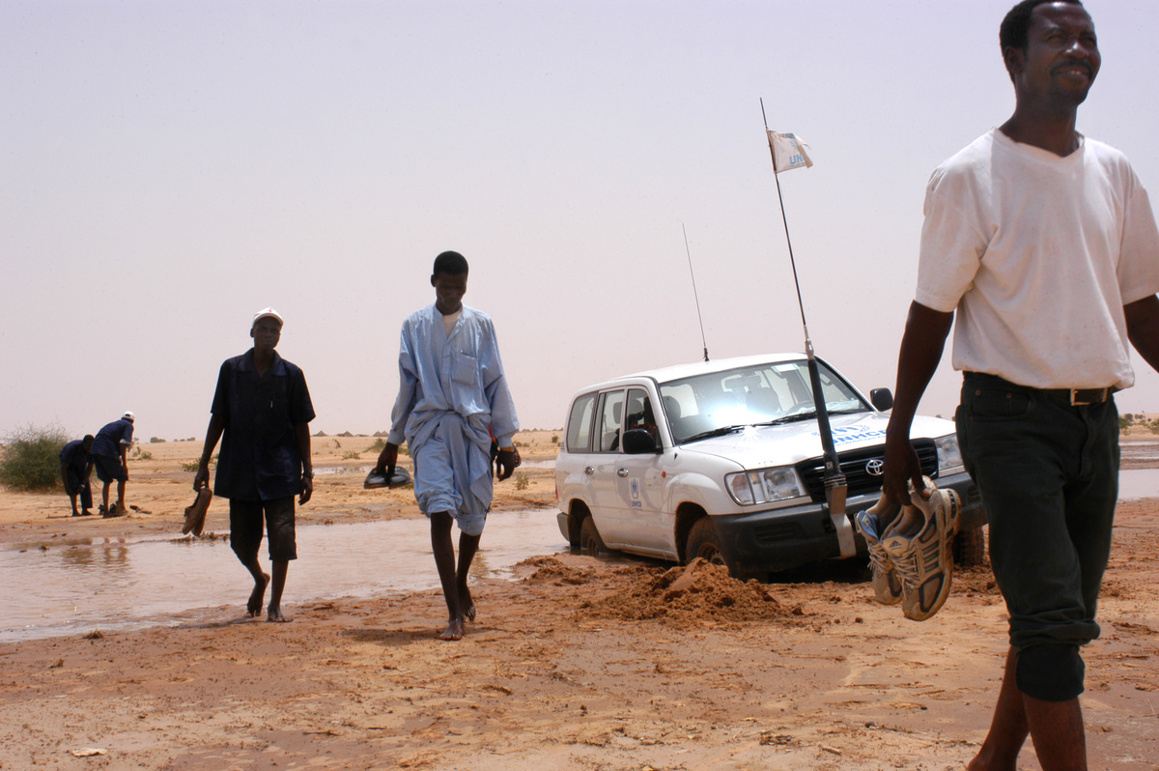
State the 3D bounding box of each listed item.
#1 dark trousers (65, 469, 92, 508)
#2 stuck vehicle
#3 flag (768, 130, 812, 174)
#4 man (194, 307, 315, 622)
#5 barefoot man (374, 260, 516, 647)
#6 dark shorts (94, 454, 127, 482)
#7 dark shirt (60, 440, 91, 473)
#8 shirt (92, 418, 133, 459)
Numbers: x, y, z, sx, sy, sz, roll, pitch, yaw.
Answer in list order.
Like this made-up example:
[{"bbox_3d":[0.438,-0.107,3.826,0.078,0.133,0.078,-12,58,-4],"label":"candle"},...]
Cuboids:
[{"bbox_3d":[-6.908,1.403,18.600,0.400,0.560,0.350,-1,-2,-21],"label":"dark trousers"},{"bbox_3d":[1.220,0.637,10.580,1.970,1.870,4.890,-8,-1,-15],"label":"stuck vehicle"},{"bbox_3d":[1.281,-1.416,8.200,0.260,0.280,0.100,-11,-1,-3],"label":"flag"},{"bbox_3d":[-1.810,0.435,7.600,0.670,1.740,0.480,-1,-2,-7],"label":"man"},{"bbox_3d":[-0.600,0.268,6.280,0.660,1.770,0.520,-1,-2,-3],"label":"barefoot man"},{"bbox_3d":[-6.352,1.105,18.300,0.360,0.460,0.420,0,-3,-45],"label":"dark shorts"},{"bbox_3d":[-6.897,0.972,18.500,0.460,0.520,0.420,-1,20,-24],"label":"dark shirt"},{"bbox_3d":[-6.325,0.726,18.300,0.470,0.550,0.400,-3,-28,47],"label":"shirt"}]

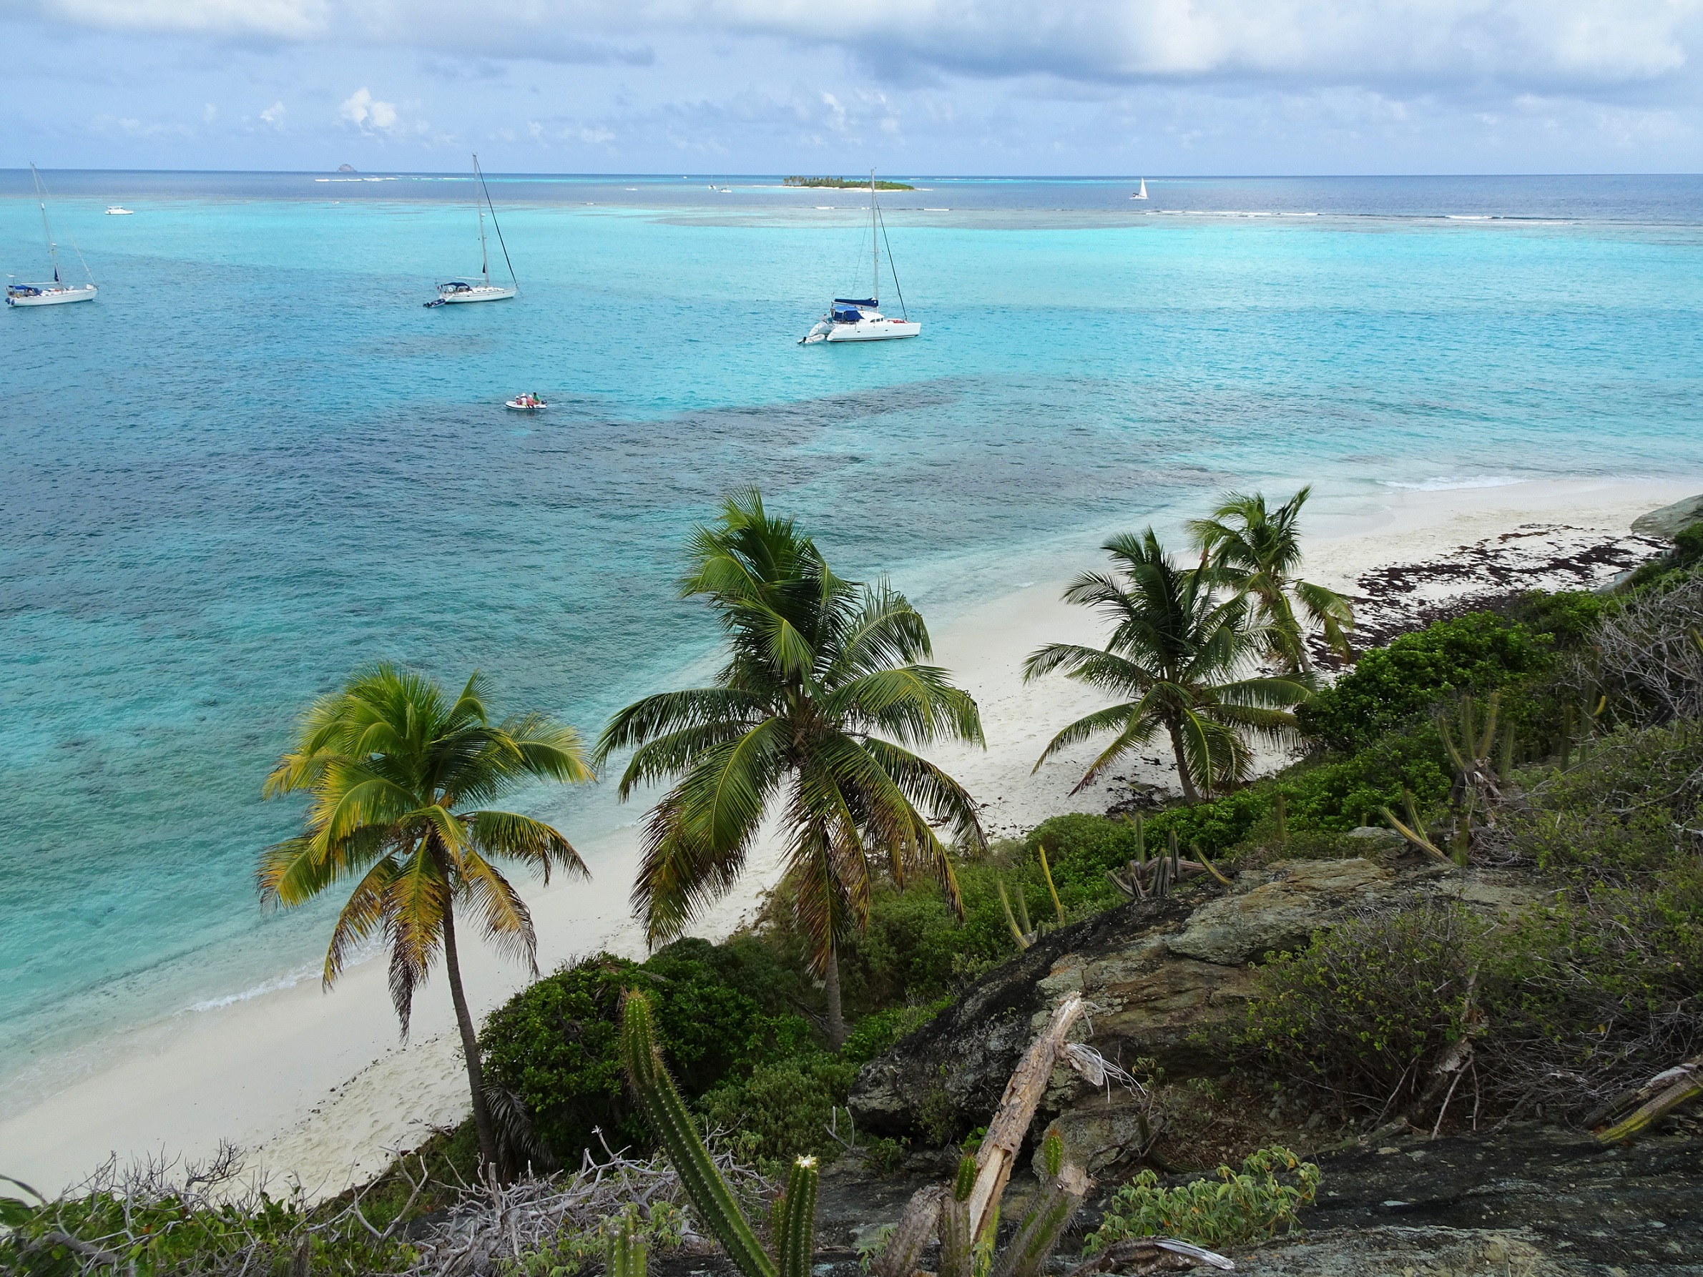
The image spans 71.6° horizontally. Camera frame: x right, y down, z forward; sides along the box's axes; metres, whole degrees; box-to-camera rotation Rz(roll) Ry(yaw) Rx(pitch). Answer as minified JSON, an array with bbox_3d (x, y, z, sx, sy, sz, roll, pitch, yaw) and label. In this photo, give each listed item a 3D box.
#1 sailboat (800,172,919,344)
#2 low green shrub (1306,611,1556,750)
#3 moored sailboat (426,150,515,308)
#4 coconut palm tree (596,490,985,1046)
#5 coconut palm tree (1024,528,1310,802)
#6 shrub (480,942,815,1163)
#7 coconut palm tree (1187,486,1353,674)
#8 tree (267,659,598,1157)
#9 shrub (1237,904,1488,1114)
[{"bbox_3d":[1.085,-42.420,130.741,11.800,17.600,6.300,-11,24,-25],"label":"sailboat"},{"bbox_3d":[16.007,1.208,33.000,6.900,3.300,5.000,0,21,0],"label":"low green shrub"},{"bbox_3d":[-53.545,-57.635,167.022,4.000,19.200,12.200,20,29,40],"label":"moored sailboat"},{"bbox_3d":[-0.970,2.495,18.972,6.144,9.883,5.837,0,21,0],"label":"coconut palm tree"},{"bbox_3d":[7.910,0.817,29.894,7.178,7.255,7.178,0,21,0],"label":"coconut palm tree"},{"bbox_3d":[-3.373,6.822,19.500,5.400,3.100,4.200,0,21,0],"label":"shrub"},{"bbox_3d":[13.394,-1.772,38.013,5.365,6.161,5.365,0,21,0],"label":"coconut palm tree"},{"bbox_3d":[-6.047,4.416,17.063,4.736,8.684,4.736,0,21,0],"label":"tree"},{"bbox_3d":[2.166,1.569,5.000,1.050,0.820,0.850,0,21,0],"label":"shrub"}]

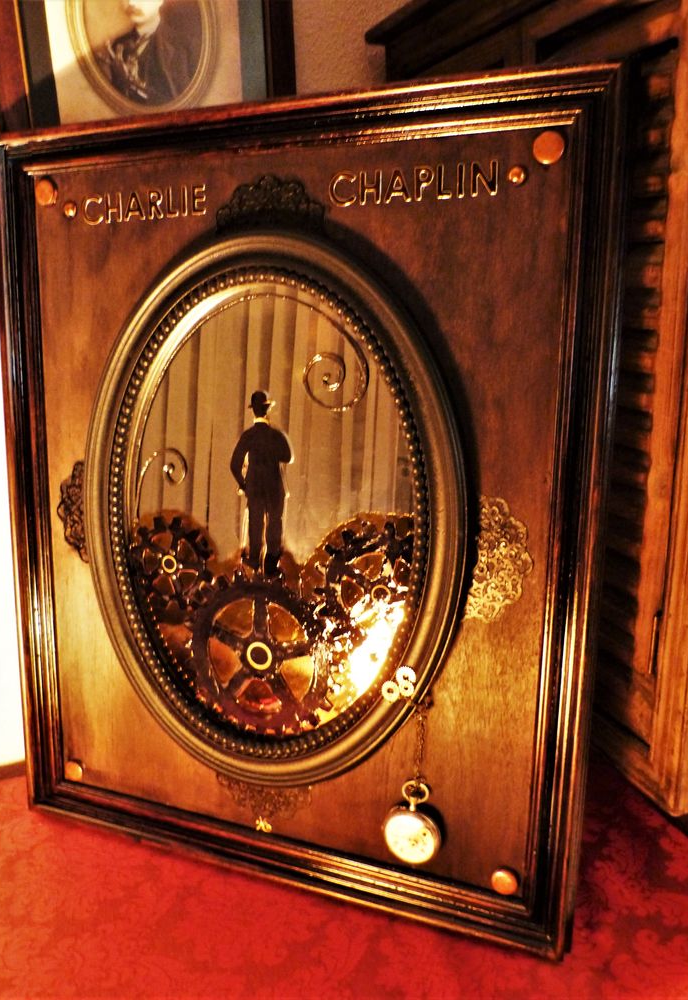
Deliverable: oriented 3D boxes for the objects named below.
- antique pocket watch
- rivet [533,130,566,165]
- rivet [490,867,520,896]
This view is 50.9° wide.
[{"bbox_3d":[0.054,0.253,0.567,0.044,0.066,0.014,5,10,20],"label":"antique pocket watch"},{"bbox_3d":[0.133,-0.227,0.466,0.020,0.020,0.006,5,10,20],"label":"rivet"},{"bbox_3d":[0.124,0.292,0.553,0.020,0.020,0.006,5,10,20],"label":"rivet"}]

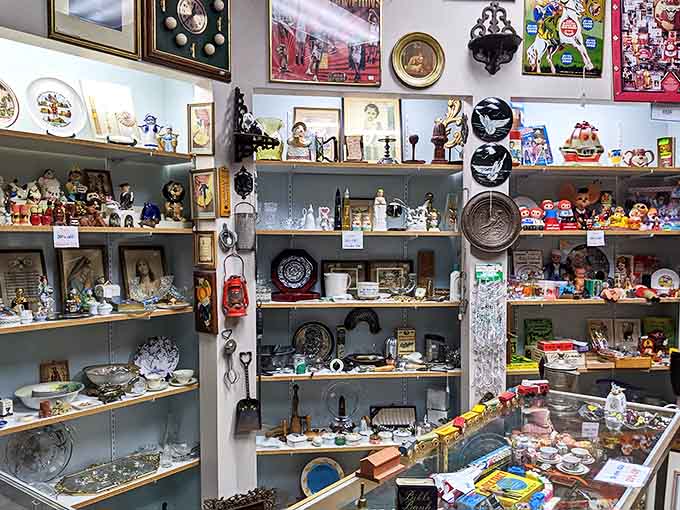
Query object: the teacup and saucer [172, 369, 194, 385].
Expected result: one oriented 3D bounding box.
[{"bbox_3d":[-0.732,0.568,2.484,0.094,0.055,0.094,0,2,0],"label":"teacup and saucer"}]

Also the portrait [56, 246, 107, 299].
[{"bbox_3d":[-1.102,0.103,2.295,0.020,0.281,0.211,-14,-8,41],"label":"portrait"}]

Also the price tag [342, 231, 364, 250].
[{"bbox_3d":[0.065,-0.073,2.616,0.106,0.092,0.006,0,2,-6],"label":"price tag"}]

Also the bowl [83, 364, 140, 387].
[{"bbox_3d":[-1.004,0.558,2.326,0.240,0.090,0.240,2,2,42],"label":"bowl"}]

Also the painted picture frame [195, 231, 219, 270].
[{"bbox_3d":[-0.604,-0.022,2.384,0.139,0.166,0.020,1,2,36],"label":"painted picture frame"}]

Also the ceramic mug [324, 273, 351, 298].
[{"bbox_3d":[-0.010,0.162,2.750,0.140,0.129,0.113,0,2,-6],"label":"ceramic mug"}]

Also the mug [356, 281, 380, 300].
[{"bbox_3d":[0.149,0.188,2.750,0.113,0.083,0.117,0,2,-6],"label":"mug"}]

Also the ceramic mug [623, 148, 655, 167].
[{"bbox_3d":[1.603,-0.508,2.839,0.143,0.095,0.092,1,2,14],"label":"ceramic mug"}]

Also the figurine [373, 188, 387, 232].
[{"bbox_3d":[0.207,-0.232,2.700,0.068,0.224,0.060,0,2,0],"label":"figurine"}]

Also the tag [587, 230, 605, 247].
[{"bbox_3d":[1.325,-0.084,2.748,0.096,0.082,0.004,0,2,-6],"label":"tag"}]

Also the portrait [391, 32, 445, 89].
[{"bbox_3d":[0.386,-0.953,2.600,0.267,0.274,0.035,0,2,-6],"label":"portrait"}]

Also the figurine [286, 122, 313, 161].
[{"bbox_3d":[-0.200,-0.549,2.633,0.122,0.184,0.092,0,2,-6],"label":"figurine"}]

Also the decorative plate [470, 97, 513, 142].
[{"bbox_3d":[0.767,-0.682,2.670,0.218,0.222,0.025,0,2,-6],"label":"decorative plate"}]

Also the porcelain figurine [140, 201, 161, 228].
[{"bbox_3d":[-0.831,-0.179,2.329,0.080,0.115,0.070,0,2,6],"label":"porcelain figurine"}]

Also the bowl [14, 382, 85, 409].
[{"bbox_3d":[-1.144,0.569,2.105,0.243,0.071,0.243,0,2,0],"label":"bowl"}]

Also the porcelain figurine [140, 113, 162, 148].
[{"bbox_3d":[-0.824,-0.539,2.310,0.106,0.157,0.072,-1,2,-24],"label":"porcelain figurine"}]

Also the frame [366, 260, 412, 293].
[{"bbox_3d":[0.275,0.132,2.852,0.252,0.200,0.020,0,-8,-6],"label":"frame"}]

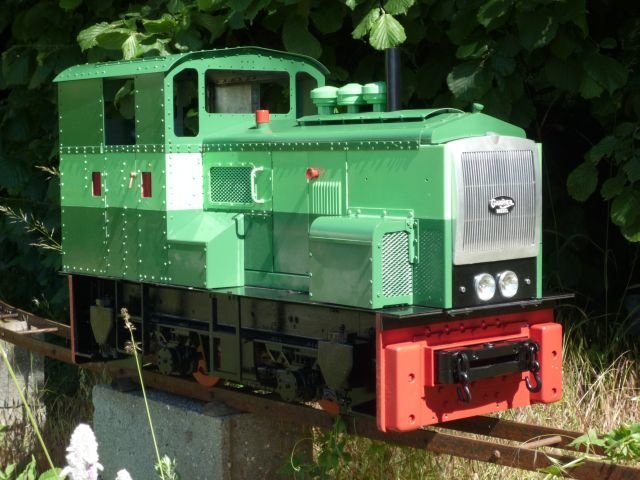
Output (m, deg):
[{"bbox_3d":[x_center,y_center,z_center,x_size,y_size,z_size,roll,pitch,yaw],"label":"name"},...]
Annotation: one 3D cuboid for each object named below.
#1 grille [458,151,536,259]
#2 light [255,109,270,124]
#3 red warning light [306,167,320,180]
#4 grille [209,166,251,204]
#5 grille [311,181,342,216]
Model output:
[{"bbox_3d":[0.264,-0.054,2.077,0.163,0.160,0.018,-4,5,-40],"label":"grille"},{"bbox_3d":[-0.099,-0.214,2.414,0.023,0.022,0.023,-4,5,-40],"label":"light"},{"bbox_3d":[-0.008,-0.105,2.214,0.020,0.019,0.019,-4,5,-40],"label":"red warning light"},{"bbox_3d":[-0.156,-0.094,2.402,0.007,0.065,0.126,-4,5,-40],"label":"grille"},{"bbox_3d":[0.010,-0.066,2.209,0.007,0.056,0.074,-4,5,-40],"label":"grille"}]

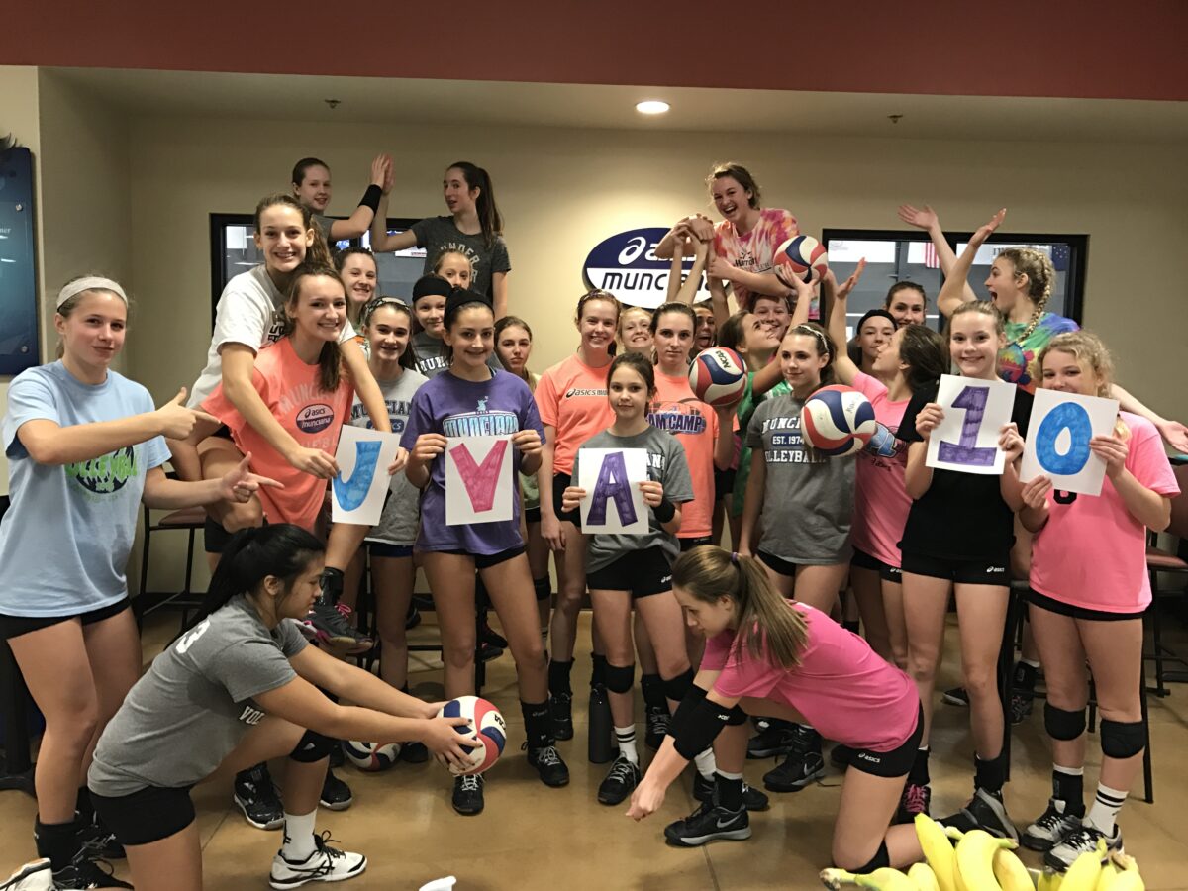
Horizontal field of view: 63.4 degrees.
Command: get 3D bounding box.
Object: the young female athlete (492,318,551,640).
[{"bbox_3d":[-0.371,0.203,4.490,0.420,1.610,0.290,2,7,3],"label":"young female athlete"}]

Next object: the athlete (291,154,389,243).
[{"bbox_3d":[-1.106,-0.478,4.278,0.440,1.570,0.400,7,9,35],"label":"athlete"}]

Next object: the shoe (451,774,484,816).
[{"bbox_3d":[-0.419,1.114,3.208,0.100,0.116,0.265,1,7,-7],"label":"shoe"}]

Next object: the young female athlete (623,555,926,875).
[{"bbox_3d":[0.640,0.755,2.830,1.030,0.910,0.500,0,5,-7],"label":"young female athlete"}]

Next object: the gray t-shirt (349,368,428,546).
[{"bbox_3d":[-0.770,0.046,3.550,0.430,0.660,0.280,1,5,-7],"label":"gray t-shirt"}]

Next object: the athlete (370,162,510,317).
[{"bbox_3d":[-0.702,-0.481,4.380,0.600,1.620,0.380,1,5,3],"label":"athlete"}]

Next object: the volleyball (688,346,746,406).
[{"bbox_3d":[0.449,-0.248,3.460,0.210,0.210,0.210,2,5,6],"label":"volleyball"}]

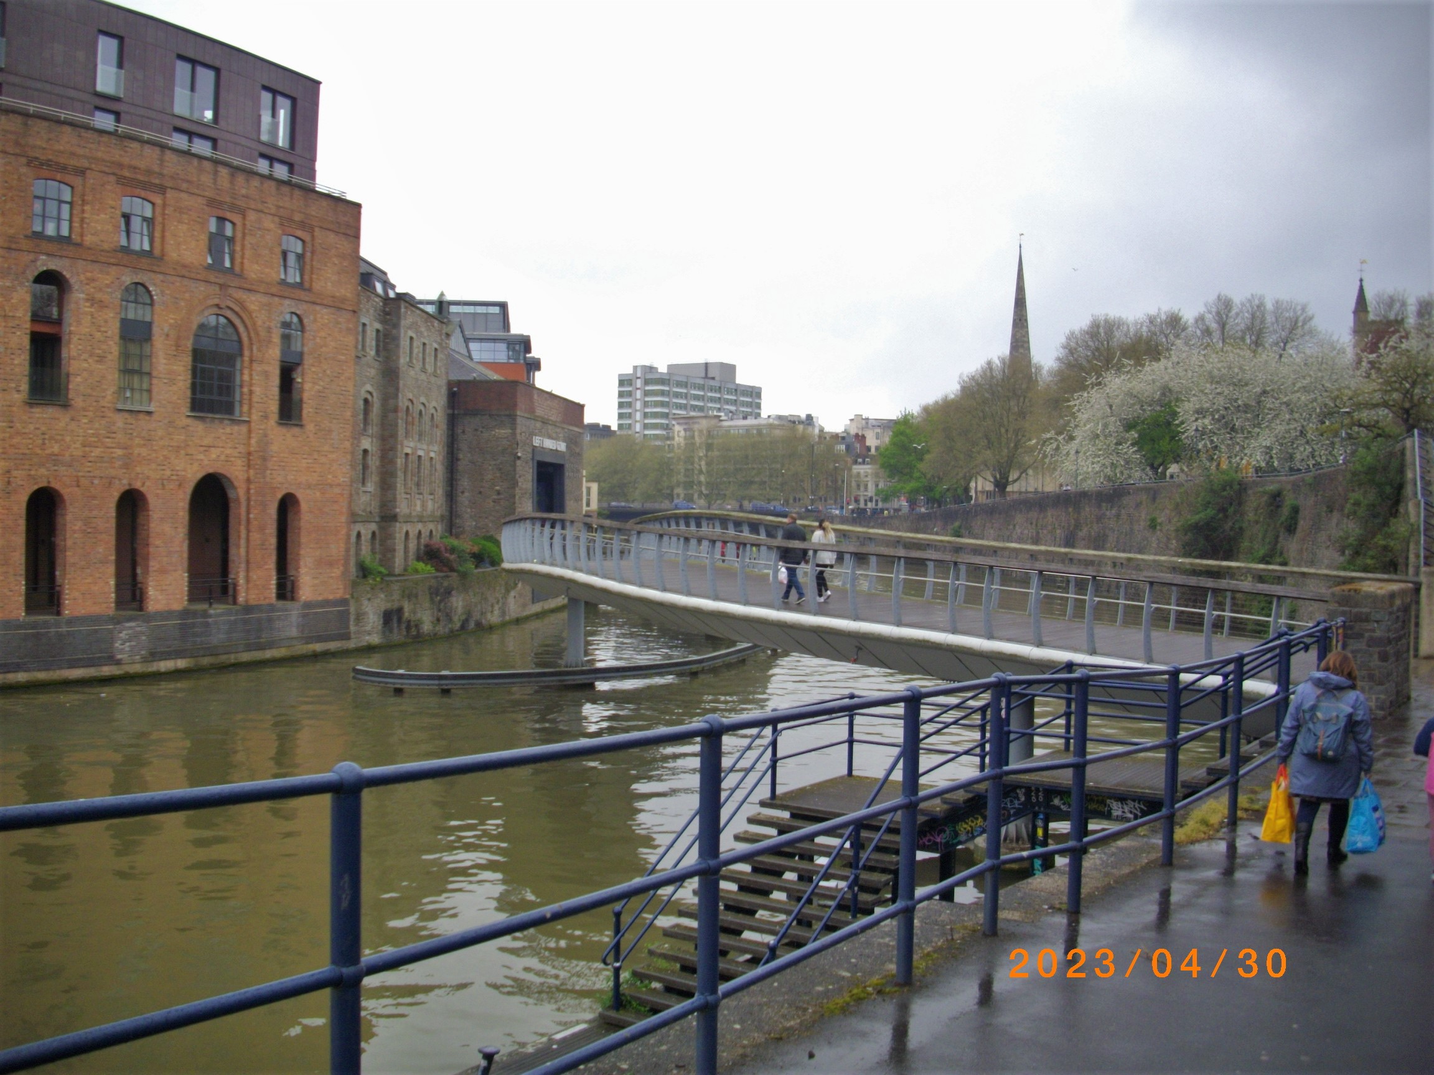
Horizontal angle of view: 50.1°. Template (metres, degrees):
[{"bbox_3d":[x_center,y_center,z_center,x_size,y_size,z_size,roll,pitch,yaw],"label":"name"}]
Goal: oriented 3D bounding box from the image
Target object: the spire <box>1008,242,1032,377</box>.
[{"bbox_3d":[68.730,-51.358,347.000,5.700,31.000,5.700,1,1,30],"label":"spire"}]

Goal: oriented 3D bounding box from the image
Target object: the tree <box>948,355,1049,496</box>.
[{"bbox_3d":[30.881,-12.218,168.000,11.300,15.500,11.300,1,1,0],"label":"tree"}]

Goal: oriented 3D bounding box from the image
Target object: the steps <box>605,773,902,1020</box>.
[{"bbox_3d":[1.127,4.159,17.429,2.183,1.951,4.902,2,1,37],"label":"steps"}]

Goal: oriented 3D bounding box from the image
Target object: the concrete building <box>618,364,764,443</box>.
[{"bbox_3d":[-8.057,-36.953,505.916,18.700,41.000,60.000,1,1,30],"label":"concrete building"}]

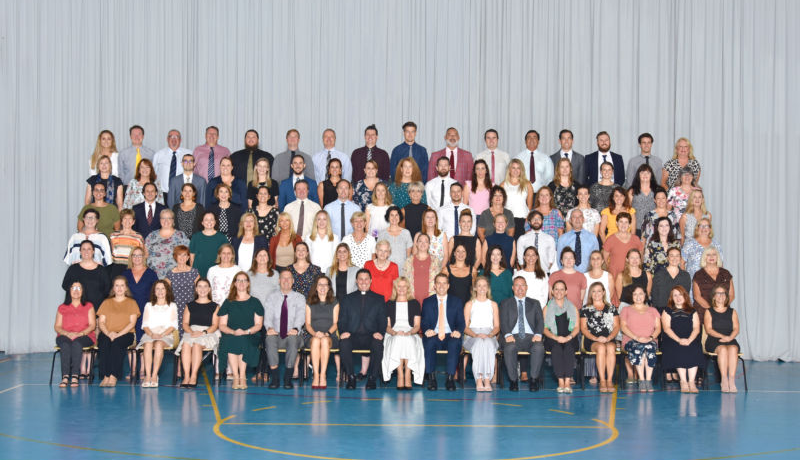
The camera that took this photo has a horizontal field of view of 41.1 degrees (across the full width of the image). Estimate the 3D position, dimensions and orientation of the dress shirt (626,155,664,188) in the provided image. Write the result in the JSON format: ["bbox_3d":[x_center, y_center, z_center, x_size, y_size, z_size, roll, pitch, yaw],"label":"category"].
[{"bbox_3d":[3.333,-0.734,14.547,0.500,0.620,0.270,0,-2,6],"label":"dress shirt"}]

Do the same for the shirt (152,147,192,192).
[{"bbox_3d":[-3.088,-0.796,14.490,0.550,0.650,0.310,1,-2,-5],"label":"shirt"}]

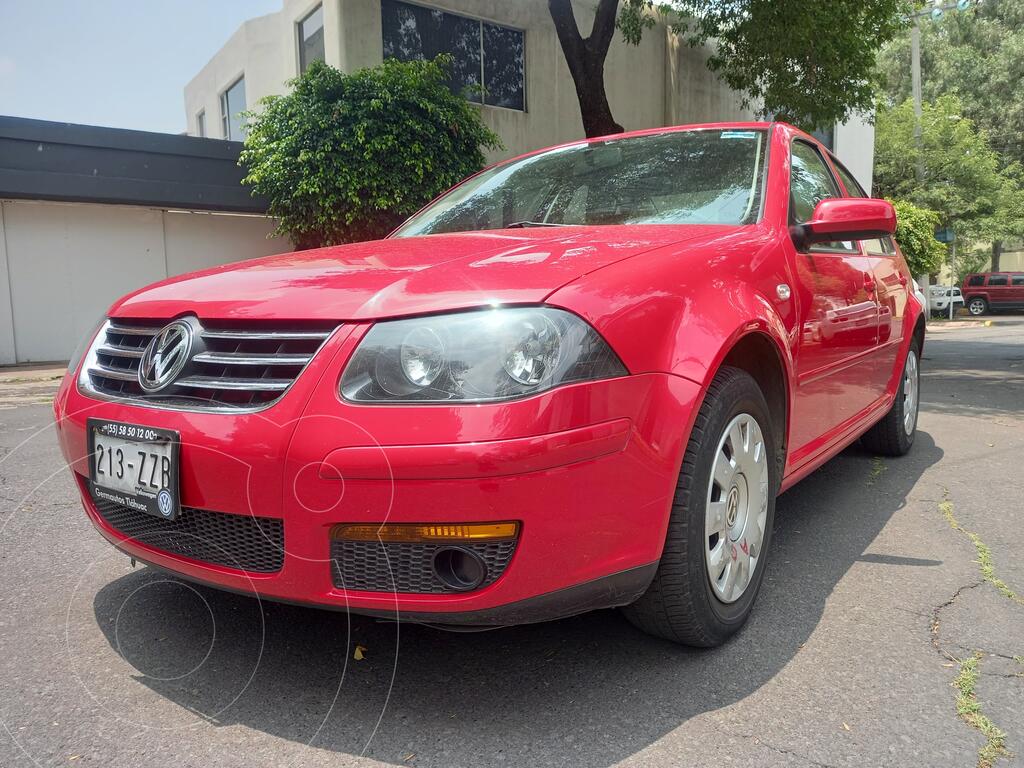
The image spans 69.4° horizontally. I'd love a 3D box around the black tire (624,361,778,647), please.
[{"bbox_3d":[0.427,0.264,1.683,0.205,0.626,0.628,2,7,35],"label":"black tire"}]

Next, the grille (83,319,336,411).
[{"bbox_3d":[-0.647,-0.045,1.424,0.790,0.185,0.100,4,-8,36],"label":"grille"}]

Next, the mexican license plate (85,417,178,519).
[{"bbox_3d":[-0.702,0.153,1.367,0.318,0.160,0.022,4,5,36],"label":"mexican license plate"}]

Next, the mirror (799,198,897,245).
[{"bbox_3d":[1.003,-0.492,2.198,0.235,0.140,0.180,2,7,36],"label":"mirror"}]

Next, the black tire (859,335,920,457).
[{"bbox_3d":[1.897,0.040,3.708,0.205,0.626,0.628,2,7,36],"label":"black tire"}]

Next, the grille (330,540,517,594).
[{"bbox_3d":[-0.141,0.289,1.188,0.300,0.085,0.055,0,6,0],"label":"grille"}]

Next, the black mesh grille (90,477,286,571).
[{"bbox_3d":[-0.678,0.252,1.409,0.730,0.105,0.075,4,7,36],"label":"black mesh grille"}]

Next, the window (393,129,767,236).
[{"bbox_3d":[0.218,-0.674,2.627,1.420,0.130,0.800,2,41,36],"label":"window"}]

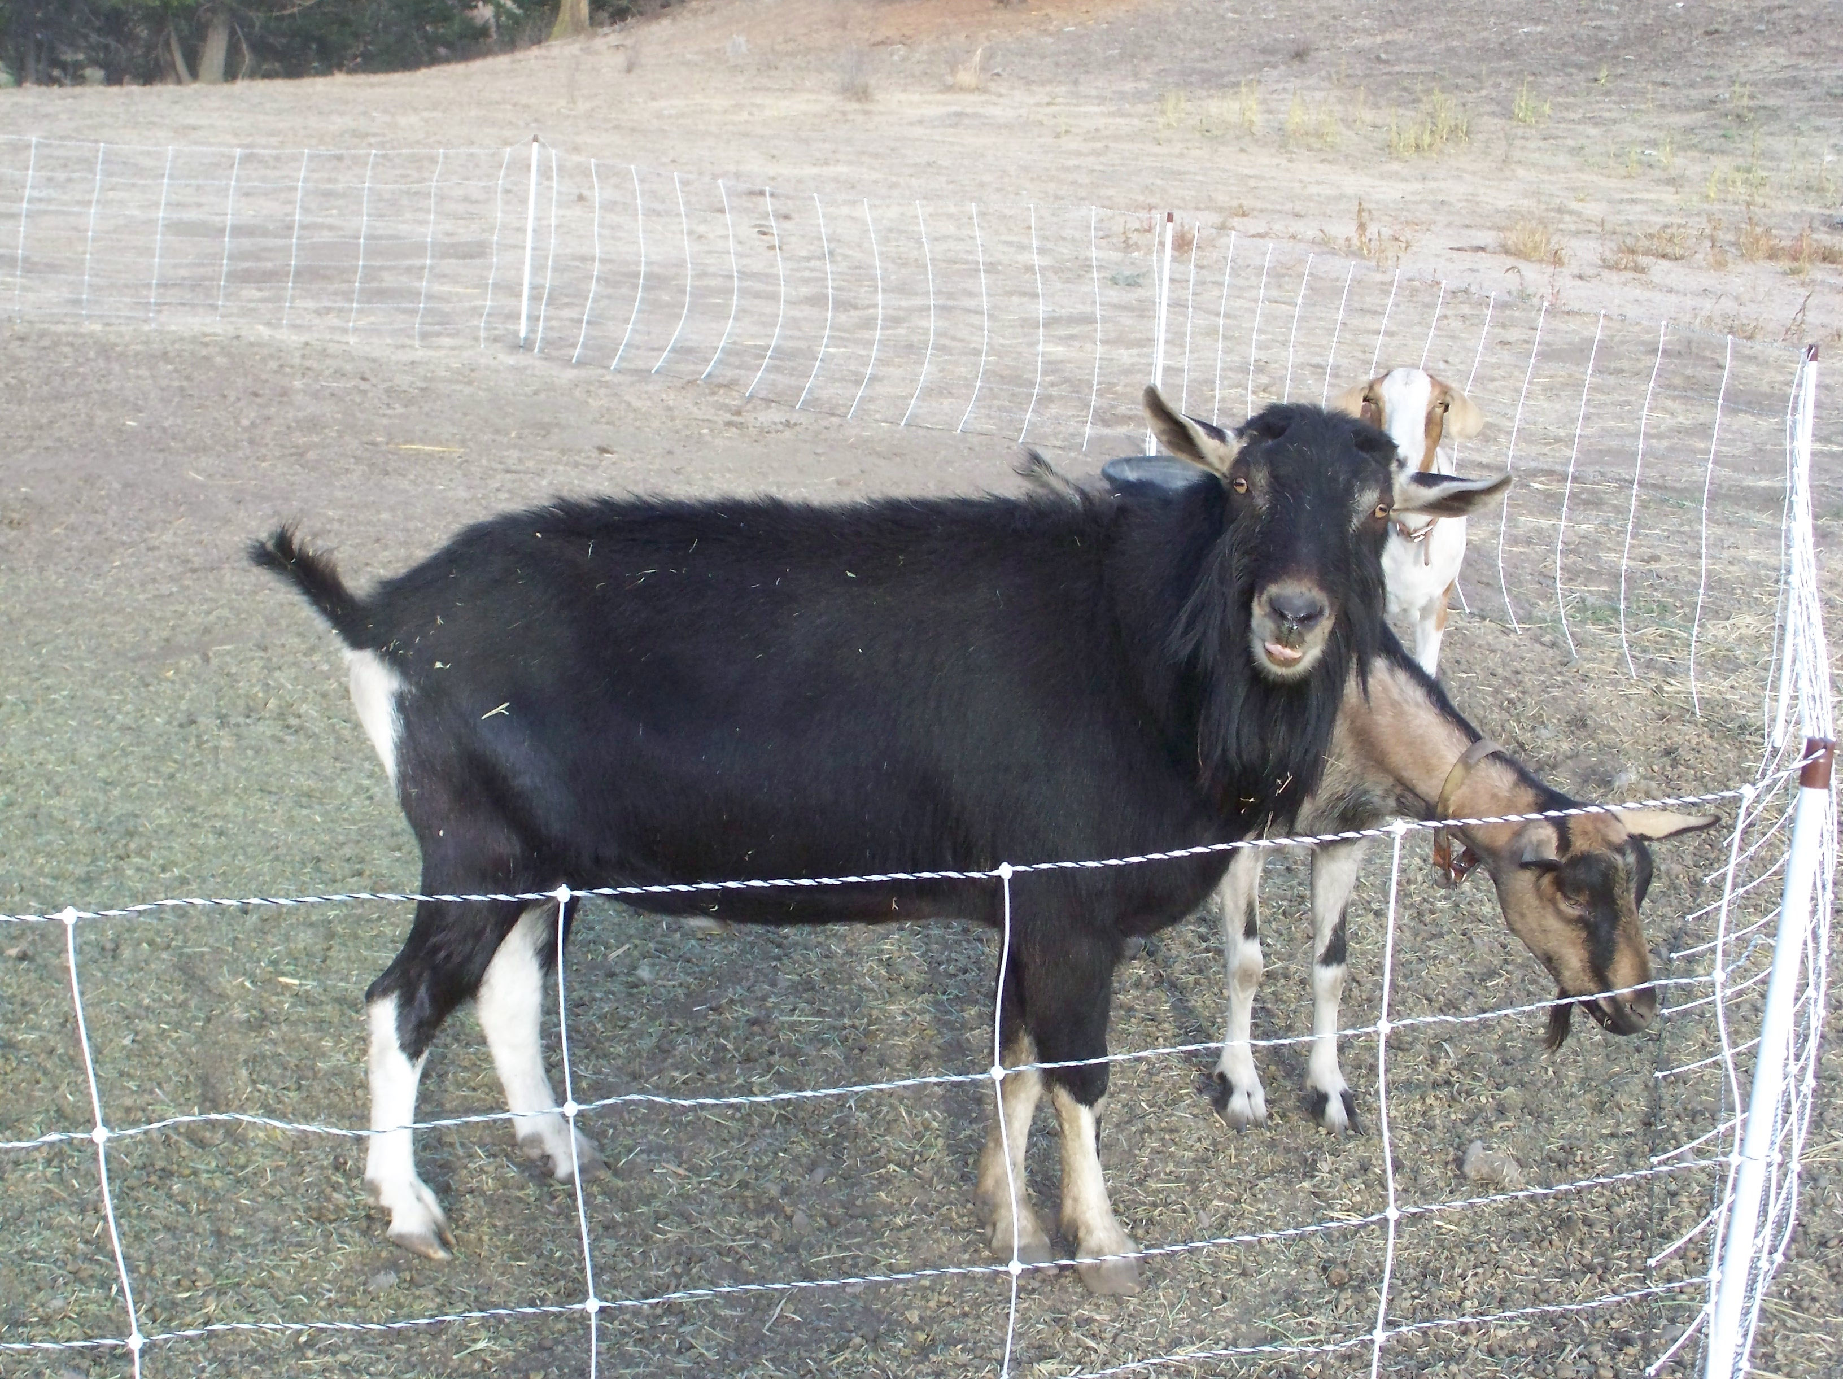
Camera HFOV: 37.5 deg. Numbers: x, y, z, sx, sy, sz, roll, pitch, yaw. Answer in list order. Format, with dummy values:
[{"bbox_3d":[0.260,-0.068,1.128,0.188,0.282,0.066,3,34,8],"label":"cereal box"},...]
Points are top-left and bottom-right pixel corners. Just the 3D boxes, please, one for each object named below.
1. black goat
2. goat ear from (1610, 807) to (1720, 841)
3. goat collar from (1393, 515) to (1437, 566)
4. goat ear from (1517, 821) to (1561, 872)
[{"bbox_3d":[-0.111,0.182,3.036,1.380,1.020,0.500,5,14,11],"label":"black goat"},{"bbox_3d":[0.892,0.161,3.250,0.140,0.048,0.050,-4,15,-25],"label":"goat ear"},{"bbox_3d":[0.918,-0.301,5.050,0.115,0.100,0.120,5,14,8],"label":"goat collar"},{"bbox_3d":[0.720,0.184,3.170,0.050,0.060,0.110,15,19,42],"label":"goat ear"}]

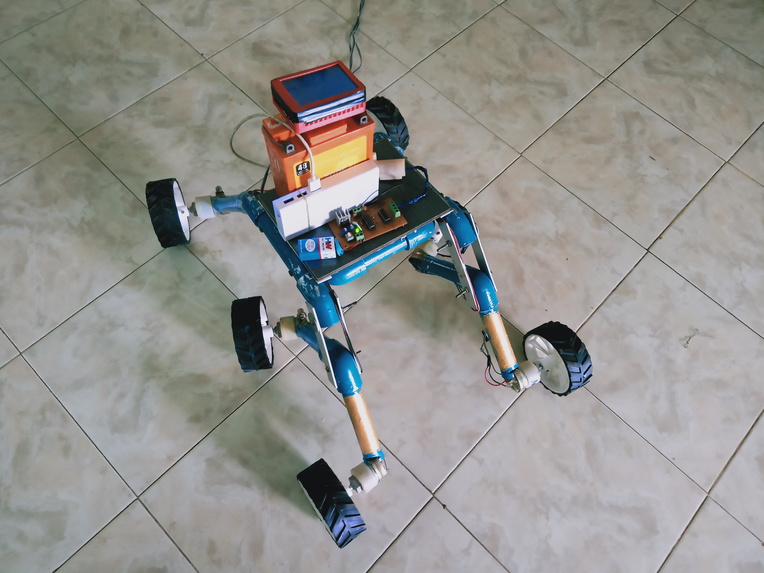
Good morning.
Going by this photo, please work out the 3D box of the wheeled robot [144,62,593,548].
[{"bbox_3d":[-0.034,-0.067,0.804,0.468,0.403,0.660,-28,70,-17],"label":"wheeled robot"}]

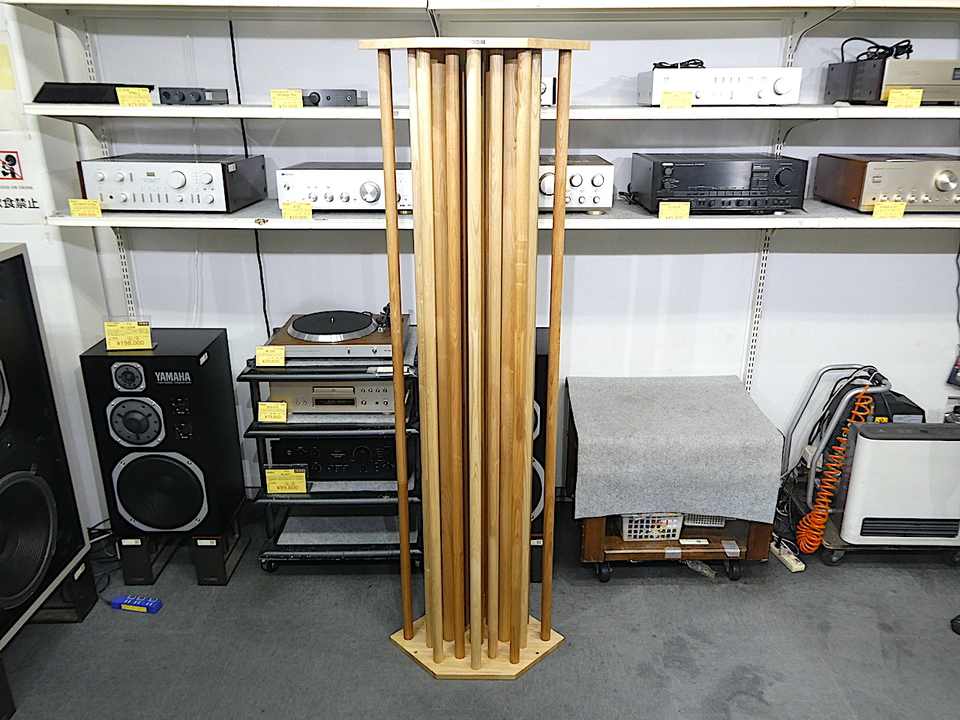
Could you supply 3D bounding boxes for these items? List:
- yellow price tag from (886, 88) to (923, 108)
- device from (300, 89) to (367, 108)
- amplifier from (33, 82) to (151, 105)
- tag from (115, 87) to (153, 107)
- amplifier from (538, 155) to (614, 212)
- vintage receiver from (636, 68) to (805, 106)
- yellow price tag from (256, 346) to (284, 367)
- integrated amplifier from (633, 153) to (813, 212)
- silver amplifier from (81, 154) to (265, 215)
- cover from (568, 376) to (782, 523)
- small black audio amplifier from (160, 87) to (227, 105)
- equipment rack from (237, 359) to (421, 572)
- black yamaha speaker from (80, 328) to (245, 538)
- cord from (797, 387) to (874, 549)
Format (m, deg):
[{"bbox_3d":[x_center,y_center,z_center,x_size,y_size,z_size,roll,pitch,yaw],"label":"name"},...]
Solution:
[{"bbox_3d":[1.255,-0.770,2.126,0.092,0.054,0.012,0,2,0],"label":"yellow price tag"},{"bbox_3d":[-0.483,-0.840,2.326,0.214,0.052,0.205,0,19,0],"label":"device"},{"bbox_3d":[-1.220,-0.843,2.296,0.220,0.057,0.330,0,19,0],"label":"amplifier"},{"bbox_3d":[-1.008,-0.765,2.106,0.096,0.058,0.005,1,14,2],"label":"tag"},{"bbox_3d":[0.205,-0.580,2.402,0.430,0.156,0.380,1,19,2],"label":"amplifier"},{"bbox_3d":[0.735,-0.847,2.263,0.435,0.104,0.340,1,19,3],"label":"vintage receiver"},{"bbox_3d":[-0.690,-0.011,2.376,0.100,0.070,0.006,0,9,0],"label":"yellow price tag"},{"bbox_3d":[0.781,-0.587,2.405,0.461,0.166,0.395,1,19,2],"label":"integrated amplifier"},{"bbox_3d":[-1.010,-0.599,2.445,0.457,0.158,0.430,0,19,0],"label":"silver amplifier"},{"bbox_3d":[0.672,0.313,2.648,0.675,0.335,0.560,1,19,4],"label":"cover"},{"bbox_3d":[-0.894,-0.825,2.261,0.135,0.048,0.195,0,19,0],"label":"small black audio amplifier"},{"bbox_3d":[-0.502,0.356,2.714,0.593,0.810,0.440,0,19,0],"label":"equipment rack"},{"bbox_3d":[-1.101,0.258,2.575,0.375,0.675,0.312,0,18,-2],"label":"black yamaha speaker"},{"bbox_3d":[1.345,0.422,2.736,0.210,0.630,0.200,0,19,0],"label":"cord"}]

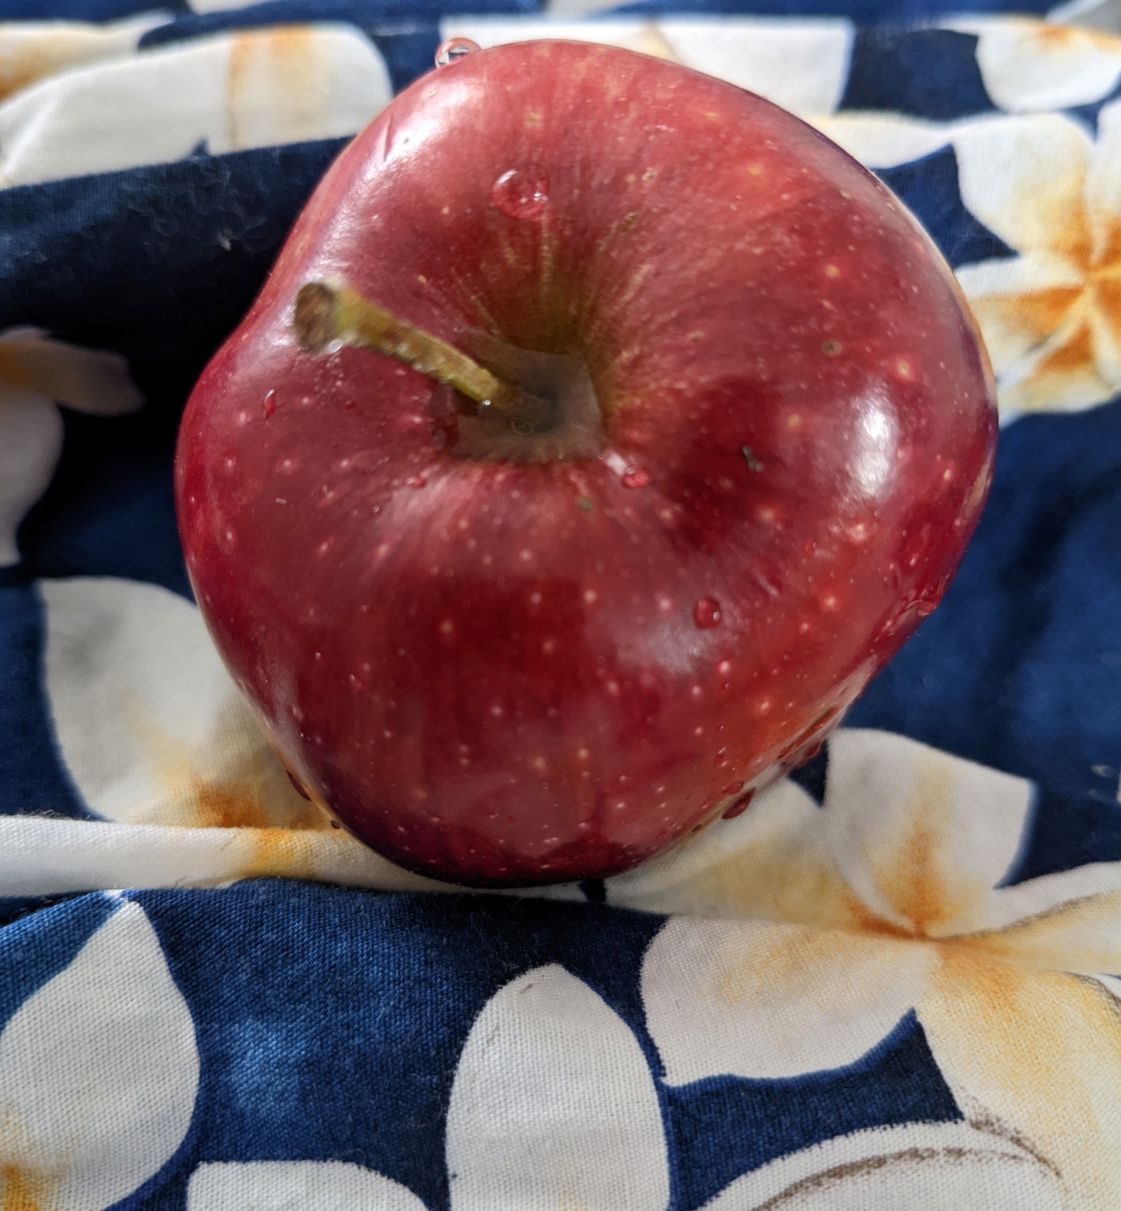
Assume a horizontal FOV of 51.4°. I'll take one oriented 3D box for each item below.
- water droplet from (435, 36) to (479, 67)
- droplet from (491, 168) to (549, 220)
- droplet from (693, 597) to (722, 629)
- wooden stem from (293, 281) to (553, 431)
[{"bbox_3d":[-0.010,-0.053,0.112,0.005,0.003,0.005,-21,21,9],"label":"water droplet"},{"bbox_3d":[-0.004,-0.037,0.103,0.005,0.003,0.005,0,87,0],"label":"droplet"},{"bbox_3d":[0.011,0.001,0.090,0.002,0.003,0.002,-5,19,-17],"label":"droplet"},{"bbox_3d":[-0.011,-0.020,0.101,0.026,0.005,0.005,16,49,-42],"label":"wooden stem"}]

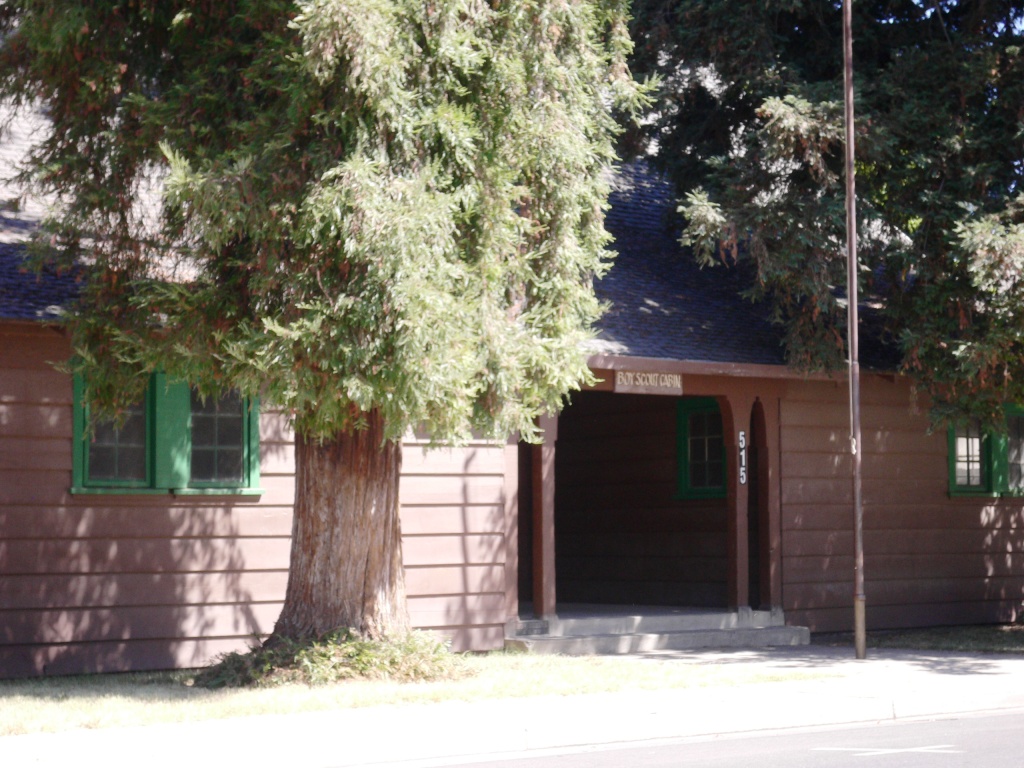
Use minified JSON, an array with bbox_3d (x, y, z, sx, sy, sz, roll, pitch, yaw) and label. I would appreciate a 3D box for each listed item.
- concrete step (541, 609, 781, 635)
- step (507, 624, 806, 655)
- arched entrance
[{"bbox_3d":[1.399,2.292,20.961,3.048,0.162,0.350,2,-4,-38],"label":"concrete step"},{"bbox_3d":[1.439,2.411,20.518,3.520,0.160,0.380,2,-4,-38],"label":"step"},{"bbox_3d":[2.377,1.194,21.695,0.307,2.107,0.170,2,-4,-38],"label":"arched entrance"}]

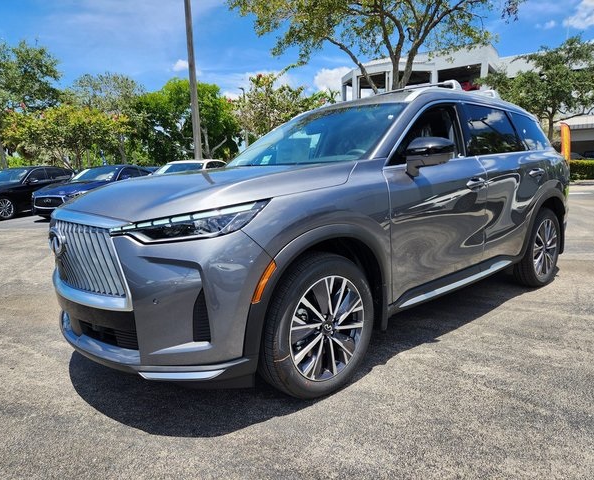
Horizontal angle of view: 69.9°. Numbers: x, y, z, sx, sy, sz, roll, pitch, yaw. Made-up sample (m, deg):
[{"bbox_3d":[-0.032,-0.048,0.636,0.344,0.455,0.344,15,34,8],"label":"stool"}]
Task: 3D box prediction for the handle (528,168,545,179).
[{"bbox_3d":[2.085,-0.578,3.693,0.240,0.060,0.060,-10,12,-40],"label":"handle"}]

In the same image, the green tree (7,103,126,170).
[{"bbox_3d":[-9.942,-3.643,18.858,5.395,4.386,5.125,-7,10,-27],"label":"green tree"}]

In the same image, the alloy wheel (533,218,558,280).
[{"bbox_3d":[2.318,0.071,4.113,0.545,0.545,0.180,-10,12,-40],"label":"alloy wheel"}]

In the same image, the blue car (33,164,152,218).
[{"bbox_3d":[-5.560,-1.572,13.355,1.860,1.520,4.750,2,10,27],"label":"blue car"}]

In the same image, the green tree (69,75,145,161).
[{"bbox_3d":[-10.557,-5.855,24.572,4.628,7.008,4.397,-6,10,-22],"label":"green tree"}]

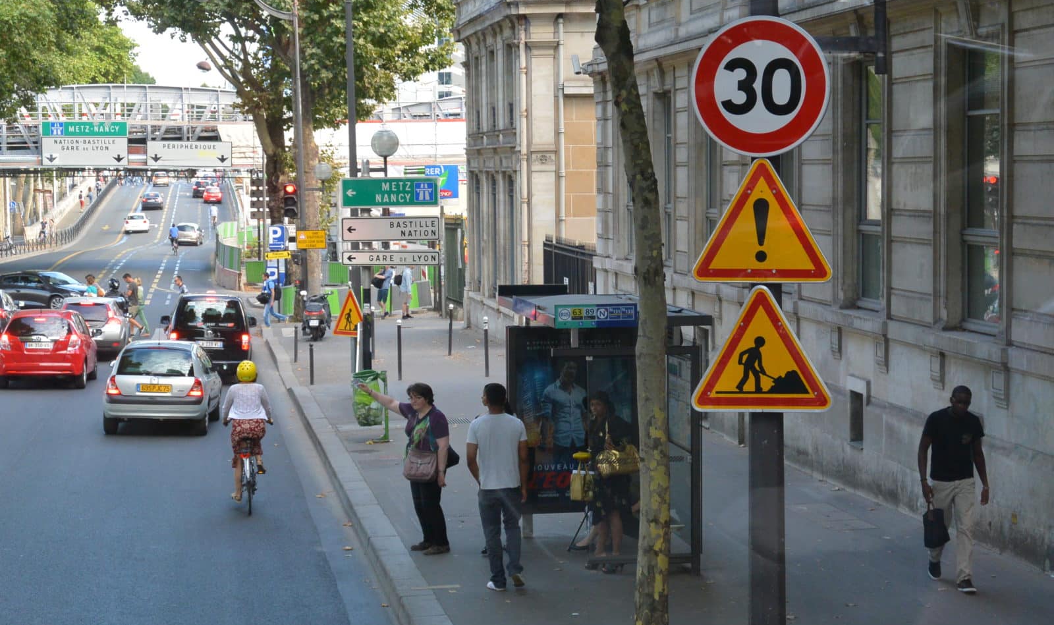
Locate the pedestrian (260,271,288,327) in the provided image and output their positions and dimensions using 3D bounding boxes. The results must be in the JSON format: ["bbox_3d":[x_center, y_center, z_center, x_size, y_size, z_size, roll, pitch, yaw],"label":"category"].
[{"bbox_3d":[-7.781,-0.440,66.742,0.780,1.720,0.540,0,4,6],"label":"pedestrian"}]

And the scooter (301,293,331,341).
[{"bbox_3d":[-5.667,0.059,58.271,0.780,1.300,2.000,-1,3,-2],"label":"scooter"}]

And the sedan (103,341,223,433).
[{"bbox_3d":[-5.879,1.121,35.168,1.650,1.420,3.770,-1,3,-5],"label":"sedan"}]

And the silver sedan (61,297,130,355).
[{"bbox_3d":[-10.790,0.317,53.767,1.780,1.450,4.250,-1,3,-8],"label":"silver sedan"}]

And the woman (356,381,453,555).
[{"bbox_3d":[-1.156,1.437,20.446,0.740,1.610,0.620,-4,5,-42],"label":"woman"}]

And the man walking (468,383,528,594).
[{"bbox_3d":[-0.250,1.469,18.300,0.490,1.740,0.420,-1,4,-12],"label":"man walking"}]

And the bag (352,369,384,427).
[{"bbox_3d":[-2.213,1.248,30.600,0.430,0.900,0.500,-1,4,-9],"label":"bag"}]

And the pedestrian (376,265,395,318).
[{"bbox_3d":[-4.469,-0.723,68.241,0.580,1.760,0.550,0,4,6],"label":"pedestrian"}]

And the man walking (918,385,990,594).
[{"bbox_3d":[3.626,1.464,18.442,0.620,1.730,0.580,-1,4,-7],"label":"man walking"}]

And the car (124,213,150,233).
[{"bbox_3d":[-28.312,-6.485,157.500,1.700,1.470,4.000,-1,6,-7],"label":"car"}]

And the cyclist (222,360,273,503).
[{"bbox_3d":[-3.140,1.338,24.400,0.580,1.580,0.850,-1,4,-9],"label":"cyclist"}]

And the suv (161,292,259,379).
[{"bbox_3d":[-6.948,0.446,47.259,1.800,1.820,4.450,-1,3,-9],"label":"suv"}]

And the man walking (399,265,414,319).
[{"bbox_3d":[-3.808,-0.715,68.241,0.480,1.770,0.520,-1,4,-6],"label":"man walking"}]

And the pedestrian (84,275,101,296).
[{"bbox_3d":[-12.330,-0.236,61.556,0.420,1.680,0.480,0,4,12],"label":"pedestrian"}]

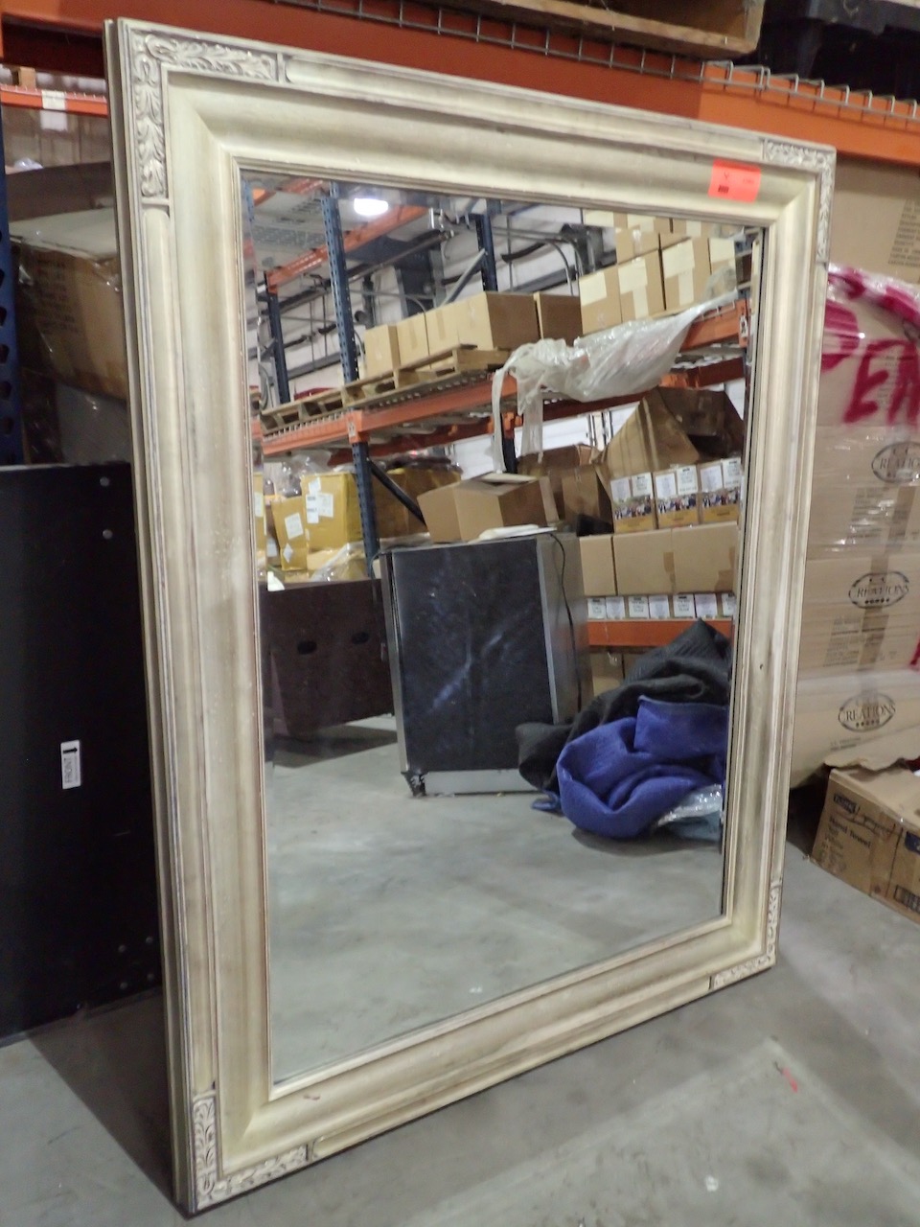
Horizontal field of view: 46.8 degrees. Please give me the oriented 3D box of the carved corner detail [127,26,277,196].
[{"bbox_3d":[-0.277,-0.544,1.188,0.174,0.172,0.022,-8,14,-32],"label":"carved corner detail"}]

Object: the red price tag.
[{"bbox_3d":[0.424,-0.667,1.640,0.103,0.056,0.006,-8,24,-32],"label":"red price tag"}]

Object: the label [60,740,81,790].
[{"bbox_3d":[-0.590,0.230,1.612,0.026,0.077,0.002,-9,23,-33],"label":"label"}]

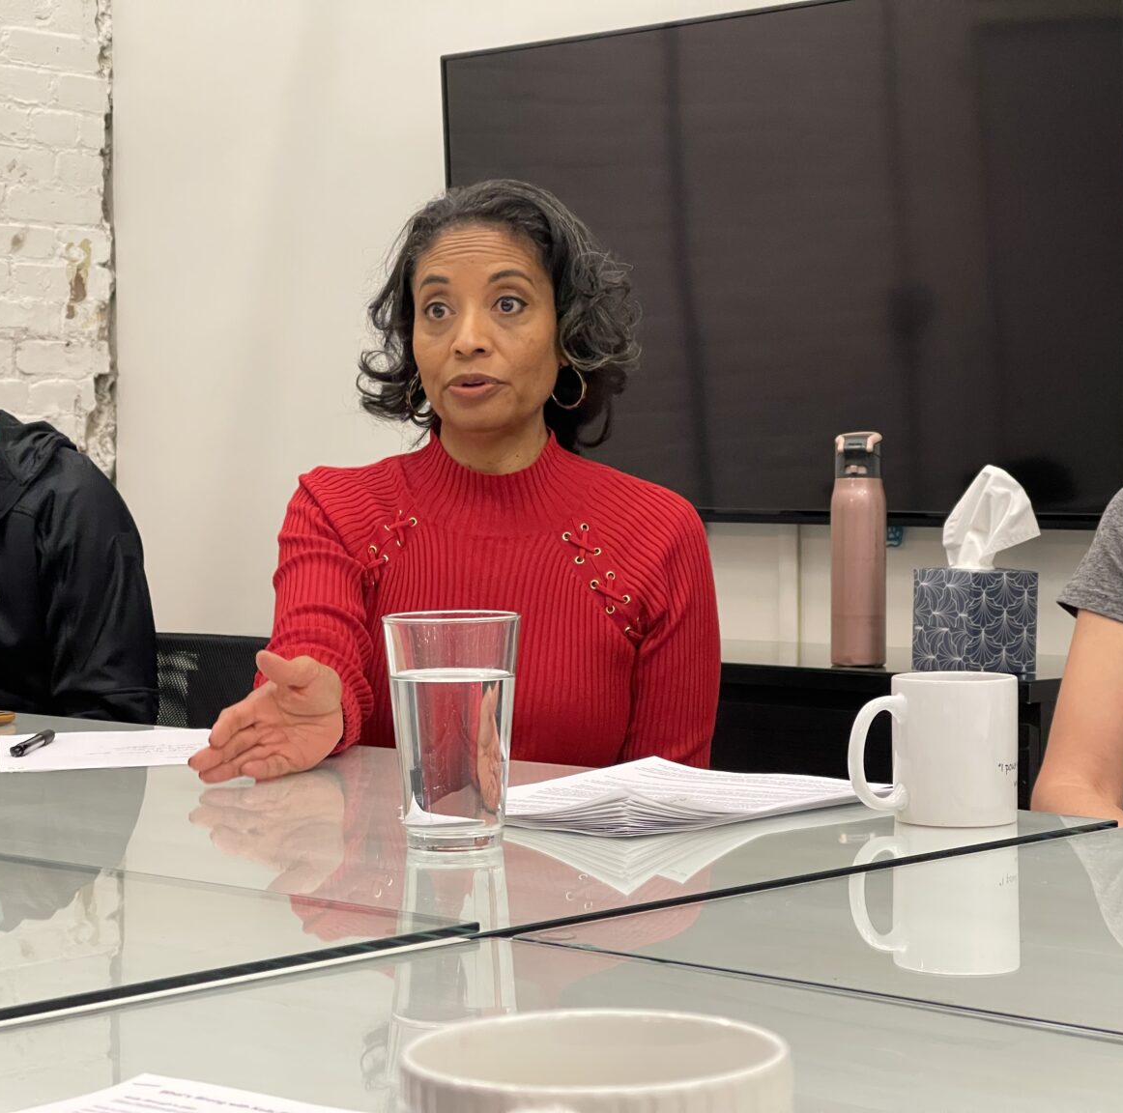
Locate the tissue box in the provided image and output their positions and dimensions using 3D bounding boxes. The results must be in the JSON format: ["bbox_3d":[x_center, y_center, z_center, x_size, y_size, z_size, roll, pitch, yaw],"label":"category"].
[{"bbox_3d":[0.507,0.080,3.370,0.107,0.123,0.107,-2,2,-31],"label":"tissue box"}]

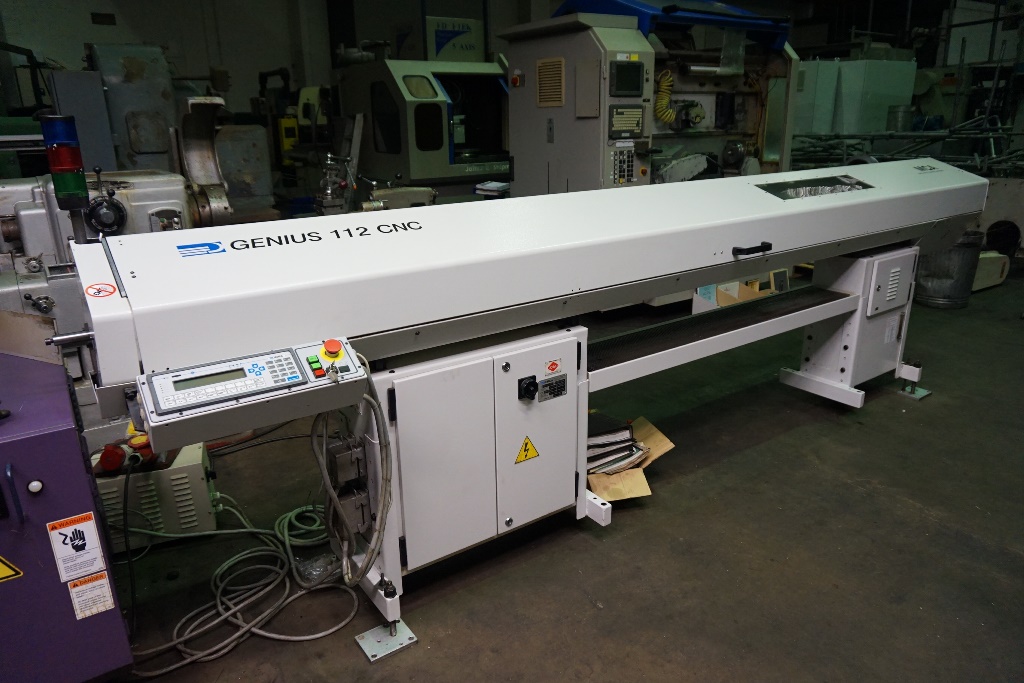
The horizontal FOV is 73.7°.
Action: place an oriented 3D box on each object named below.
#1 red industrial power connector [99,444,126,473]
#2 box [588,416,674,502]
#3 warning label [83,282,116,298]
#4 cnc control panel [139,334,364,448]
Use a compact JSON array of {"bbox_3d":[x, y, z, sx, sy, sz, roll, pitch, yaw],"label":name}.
[{"bbox_3d":[-1.451,0.423,2.495,0.095,0.100,0.075,-4,8,-7],"label":"red industrial power connector"},{"bbox_3d":[0.463,0.527,2.918,0.407,0.219,0.427,-6,18,-16],"label":"box"},{"bbox_3d":[-0.941,-0.117,1.564,0.061,0.003,0.061,-13,41,-33],"label":"warning label"},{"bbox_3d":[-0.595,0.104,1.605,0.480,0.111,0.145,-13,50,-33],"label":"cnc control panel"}]

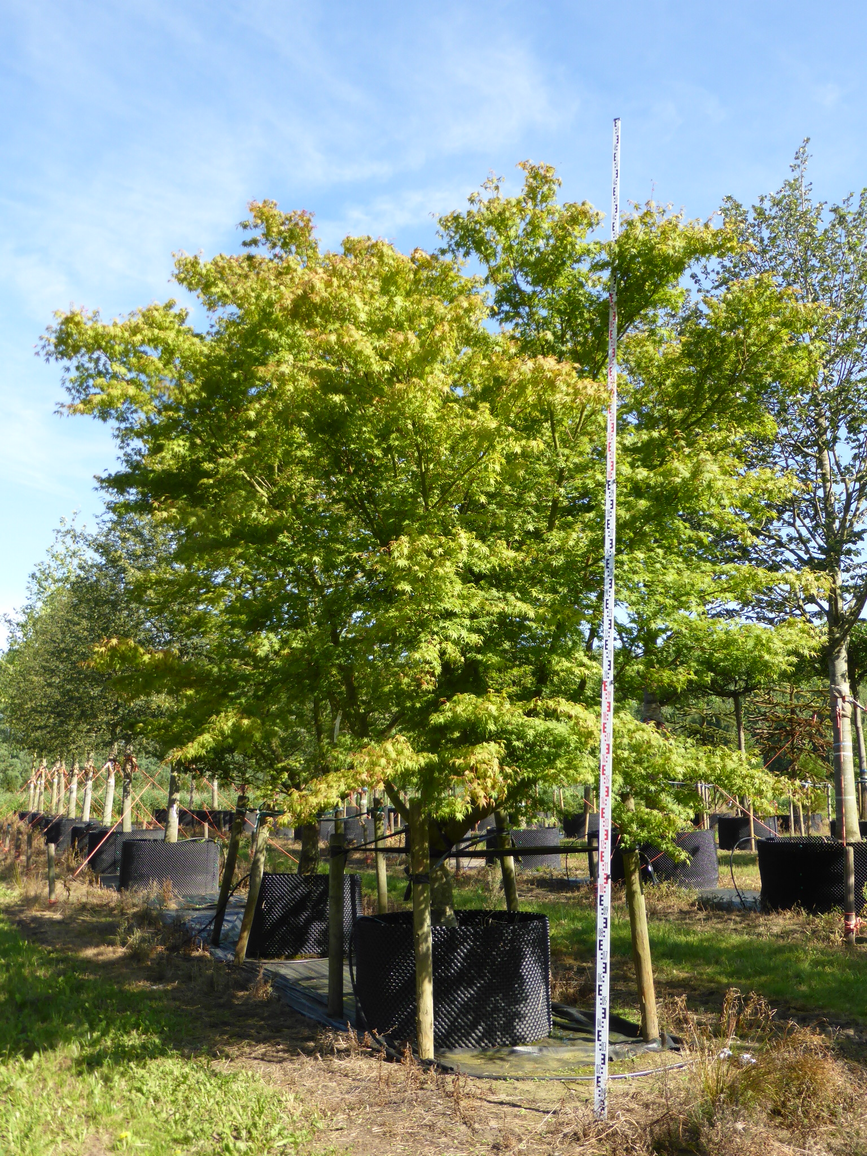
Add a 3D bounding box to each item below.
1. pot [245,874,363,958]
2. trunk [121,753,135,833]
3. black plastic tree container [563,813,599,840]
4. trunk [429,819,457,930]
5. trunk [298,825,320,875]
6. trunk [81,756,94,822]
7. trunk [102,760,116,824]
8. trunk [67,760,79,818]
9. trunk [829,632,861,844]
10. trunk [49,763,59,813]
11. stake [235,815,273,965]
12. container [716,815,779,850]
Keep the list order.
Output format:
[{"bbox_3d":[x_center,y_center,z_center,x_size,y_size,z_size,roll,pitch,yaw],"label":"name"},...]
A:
[{"bbox_3d":[-1.136,2.990,10.220,1.003,0.696,0.953,2,-10,-6],"label":"pot"},{"bbox_3d":[-5.113,3.581,19.019,0.170,1.353,0.170,-1,-10,0],"label":"trunk"},{"bbox_3d":[4.105,6.609,30.304,1.300,0.660,1.270,0,-10,0],"label":"black plastic tree container"},{"bbox_3d":[0.044,1.910,7.310,0.230,0.683,0.210,-1,-10,0],"label":"trunk"},{"bbox_3d":[-1.128,2.452,10.316,0.176,0.472,0.176,2,-10,-6],"label":"trunk"},{"bbox_3d":[-7.124,4.355,23.417,0.170,1.337,0.170,1,-10,0],"label":"trunk"},{"bbox_3d":[-6.075,4.022,21.305,0.170,1.200,0.170,2,-10,0],"label":"trunk"},{"bbox_3d":[-7.222,4.243,22.813,0.145,1.160,0.145,5,-11,-17],"label":"trunk"},{"bbox_3d":[5.004,1.945,13.912,0.255,2.500,0.255,-2,-11,19],"label":"trunk"},{"bbox_3d":[-8.413,4.673,25.228,0.141,1.125,0.141,5,-11,-18],"label":"trunk"},{"bbox_3d":[-1.512,2.593,9.514,0.095,1.232,0.095,10,-15,-7],"label":"stake"},{"bbox_3d":[7.059,5.732,25.505,1.270,0.690,1.270,0,-10,0],"label":"container"}]

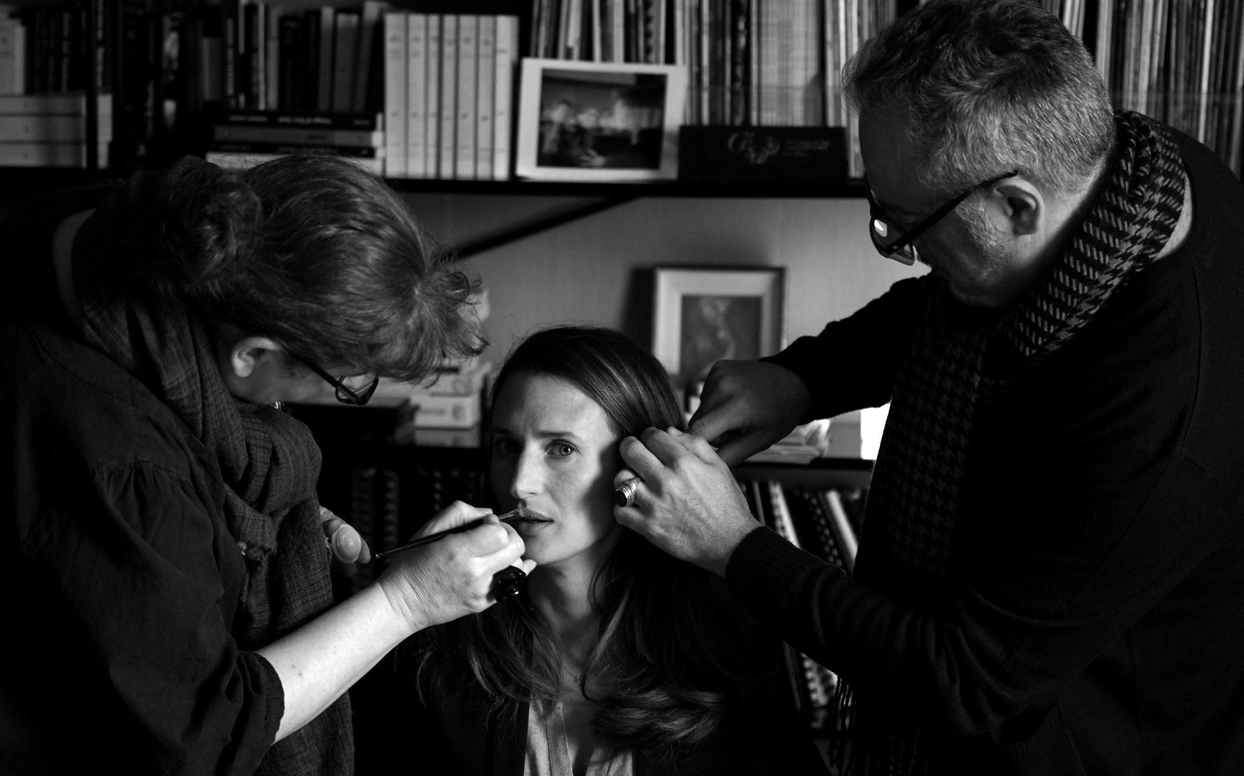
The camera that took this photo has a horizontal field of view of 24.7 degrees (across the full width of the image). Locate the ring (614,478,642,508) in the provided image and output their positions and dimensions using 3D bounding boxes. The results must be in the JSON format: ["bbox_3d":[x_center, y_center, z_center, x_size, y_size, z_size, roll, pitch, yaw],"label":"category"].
[{"bbox_3d":[0.006,0.096,2.600,0.013,0.023,0.027,28,37,28],"label":"ring"}]

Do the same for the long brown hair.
[{"bbox_3d":[-0.030,0.146,2.700,0.320,0.412,0.260,2,2,16],"label":"long brown hair"}]

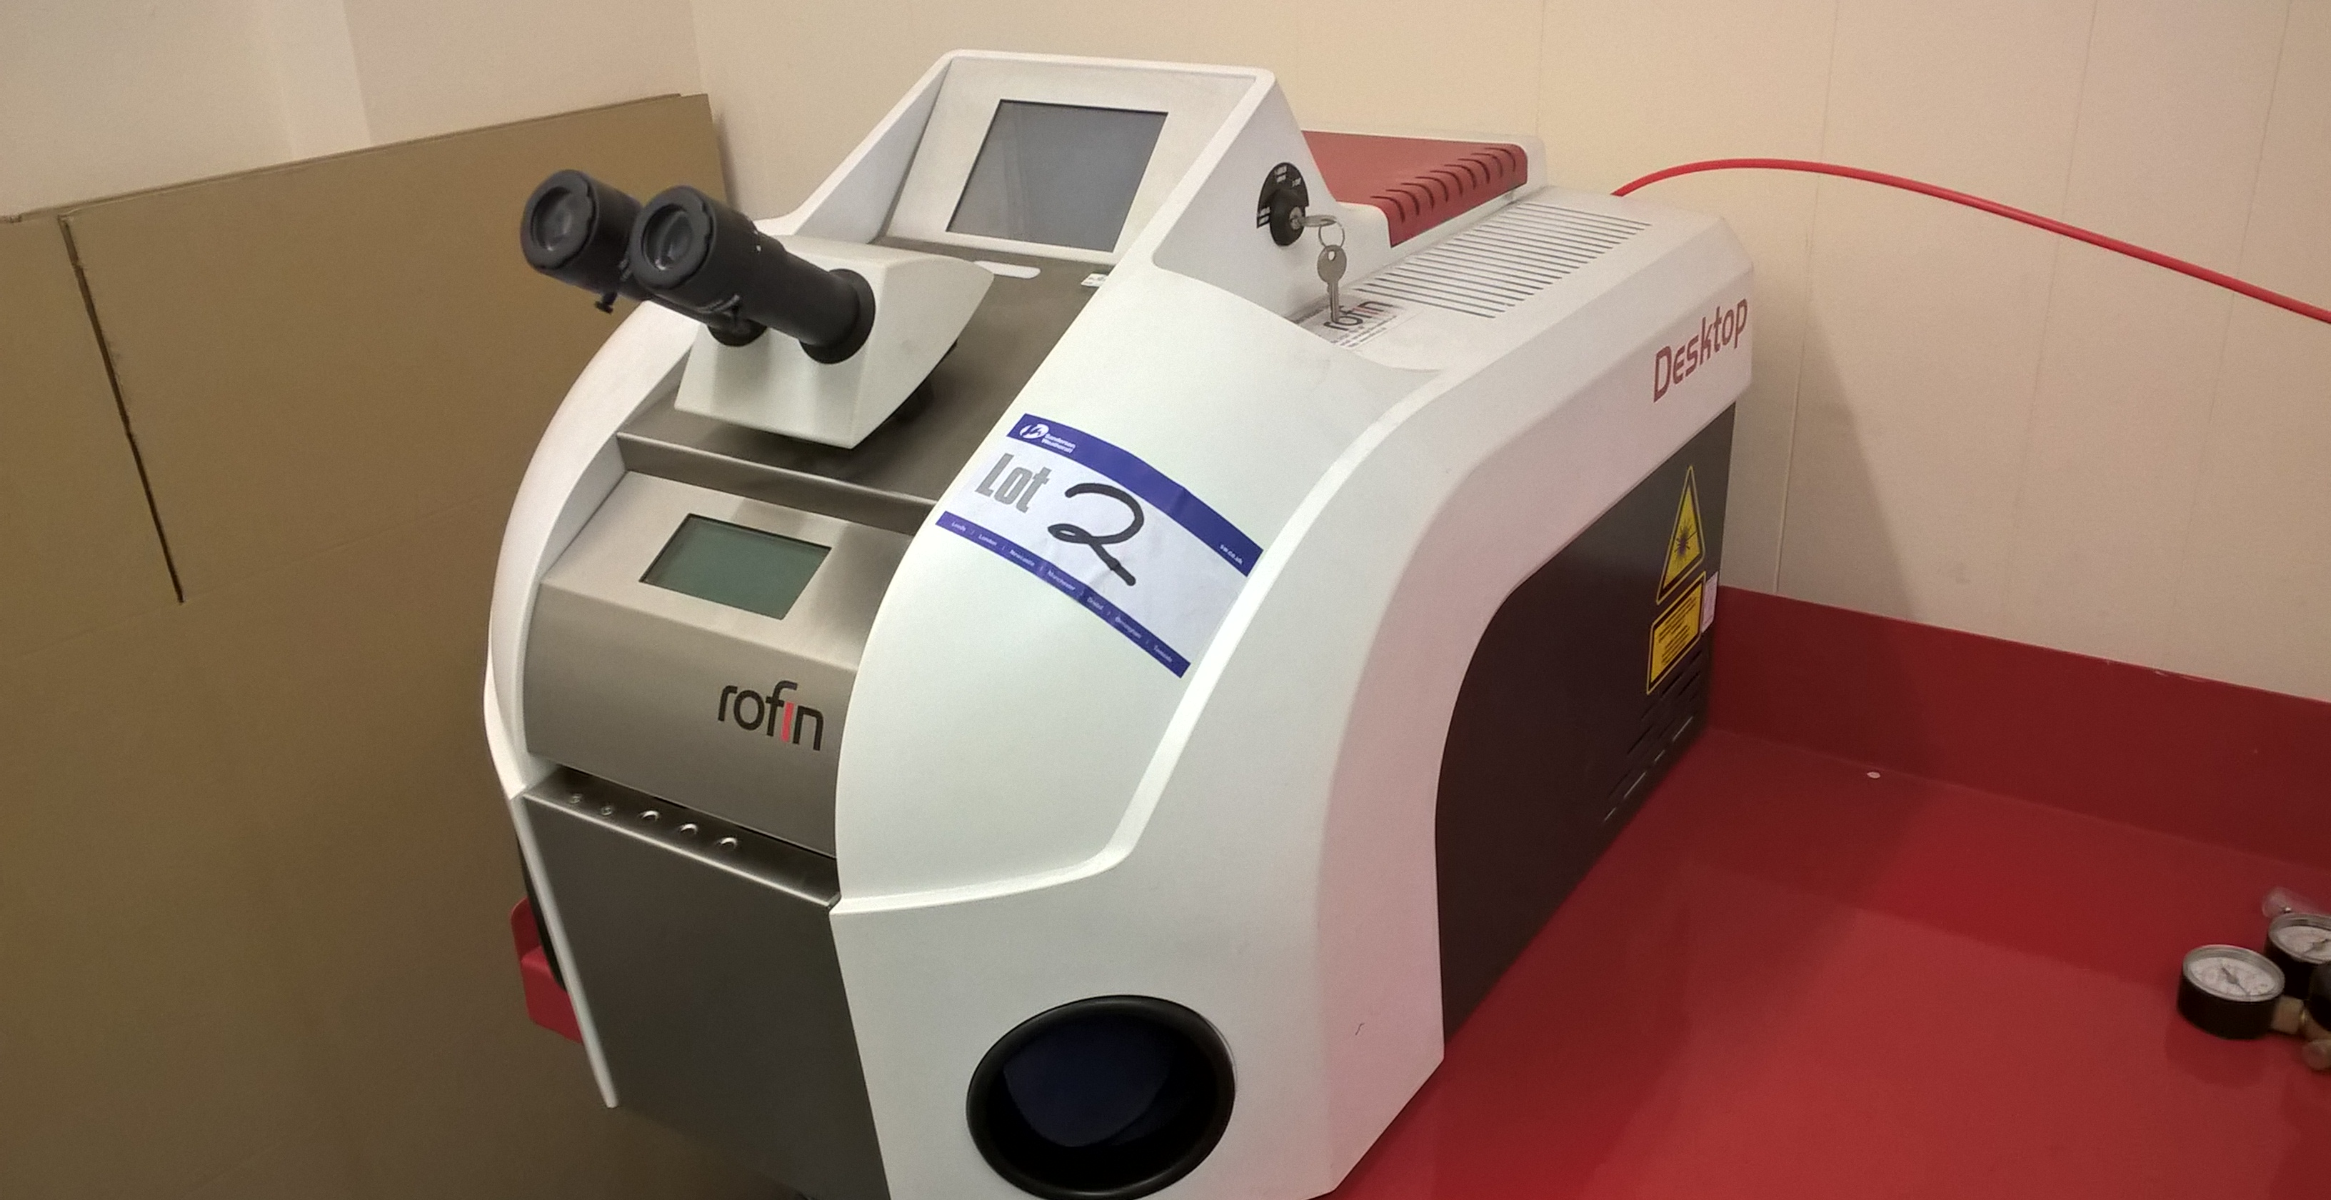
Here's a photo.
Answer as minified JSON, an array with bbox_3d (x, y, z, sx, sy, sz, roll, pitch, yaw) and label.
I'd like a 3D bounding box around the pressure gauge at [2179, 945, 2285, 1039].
[{"bbox_3d":[0.624,0.230,1.123,0.051,0.029,0.051,17,37,39],"label":"pressure gauge"}]

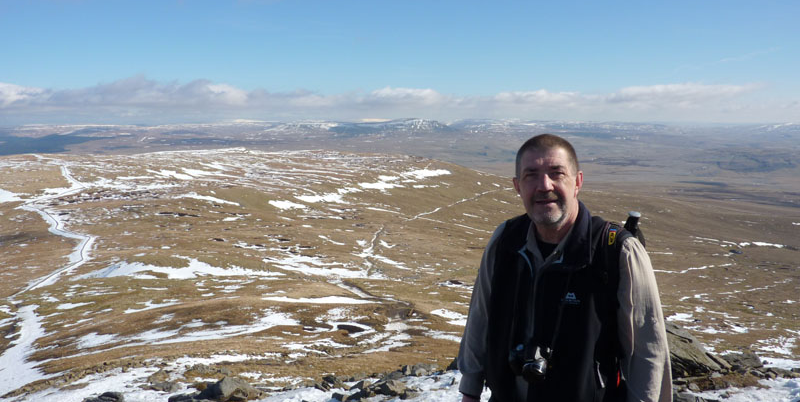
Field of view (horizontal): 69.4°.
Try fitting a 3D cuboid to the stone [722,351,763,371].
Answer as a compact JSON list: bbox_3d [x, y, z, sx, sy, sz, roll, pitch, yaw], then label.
[{"bbox_3d":[3.260,1.528,5.500,0.369,0.147,0.238,5,10,32],"label":"stone"}]

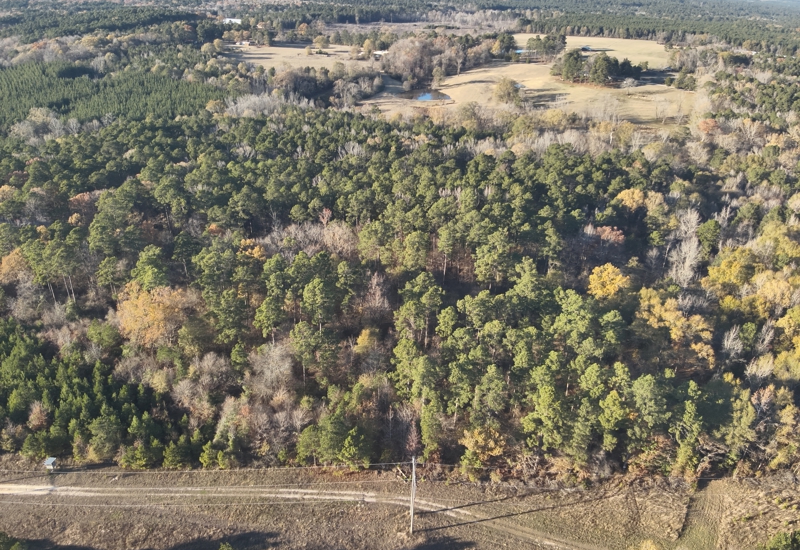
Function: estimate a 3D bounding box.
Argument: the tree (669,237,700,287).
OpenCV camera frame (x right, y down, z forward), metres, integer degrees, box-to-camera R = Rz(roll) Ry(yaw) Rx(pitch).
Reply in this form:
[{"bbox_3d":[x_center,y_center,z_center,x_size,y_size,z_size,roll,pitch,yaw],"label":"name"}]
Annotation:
[{"bbox_3d":[108.000,-4.500,210.000,11.500,21.500,11.000,2,29,0],"label":"tree"}]

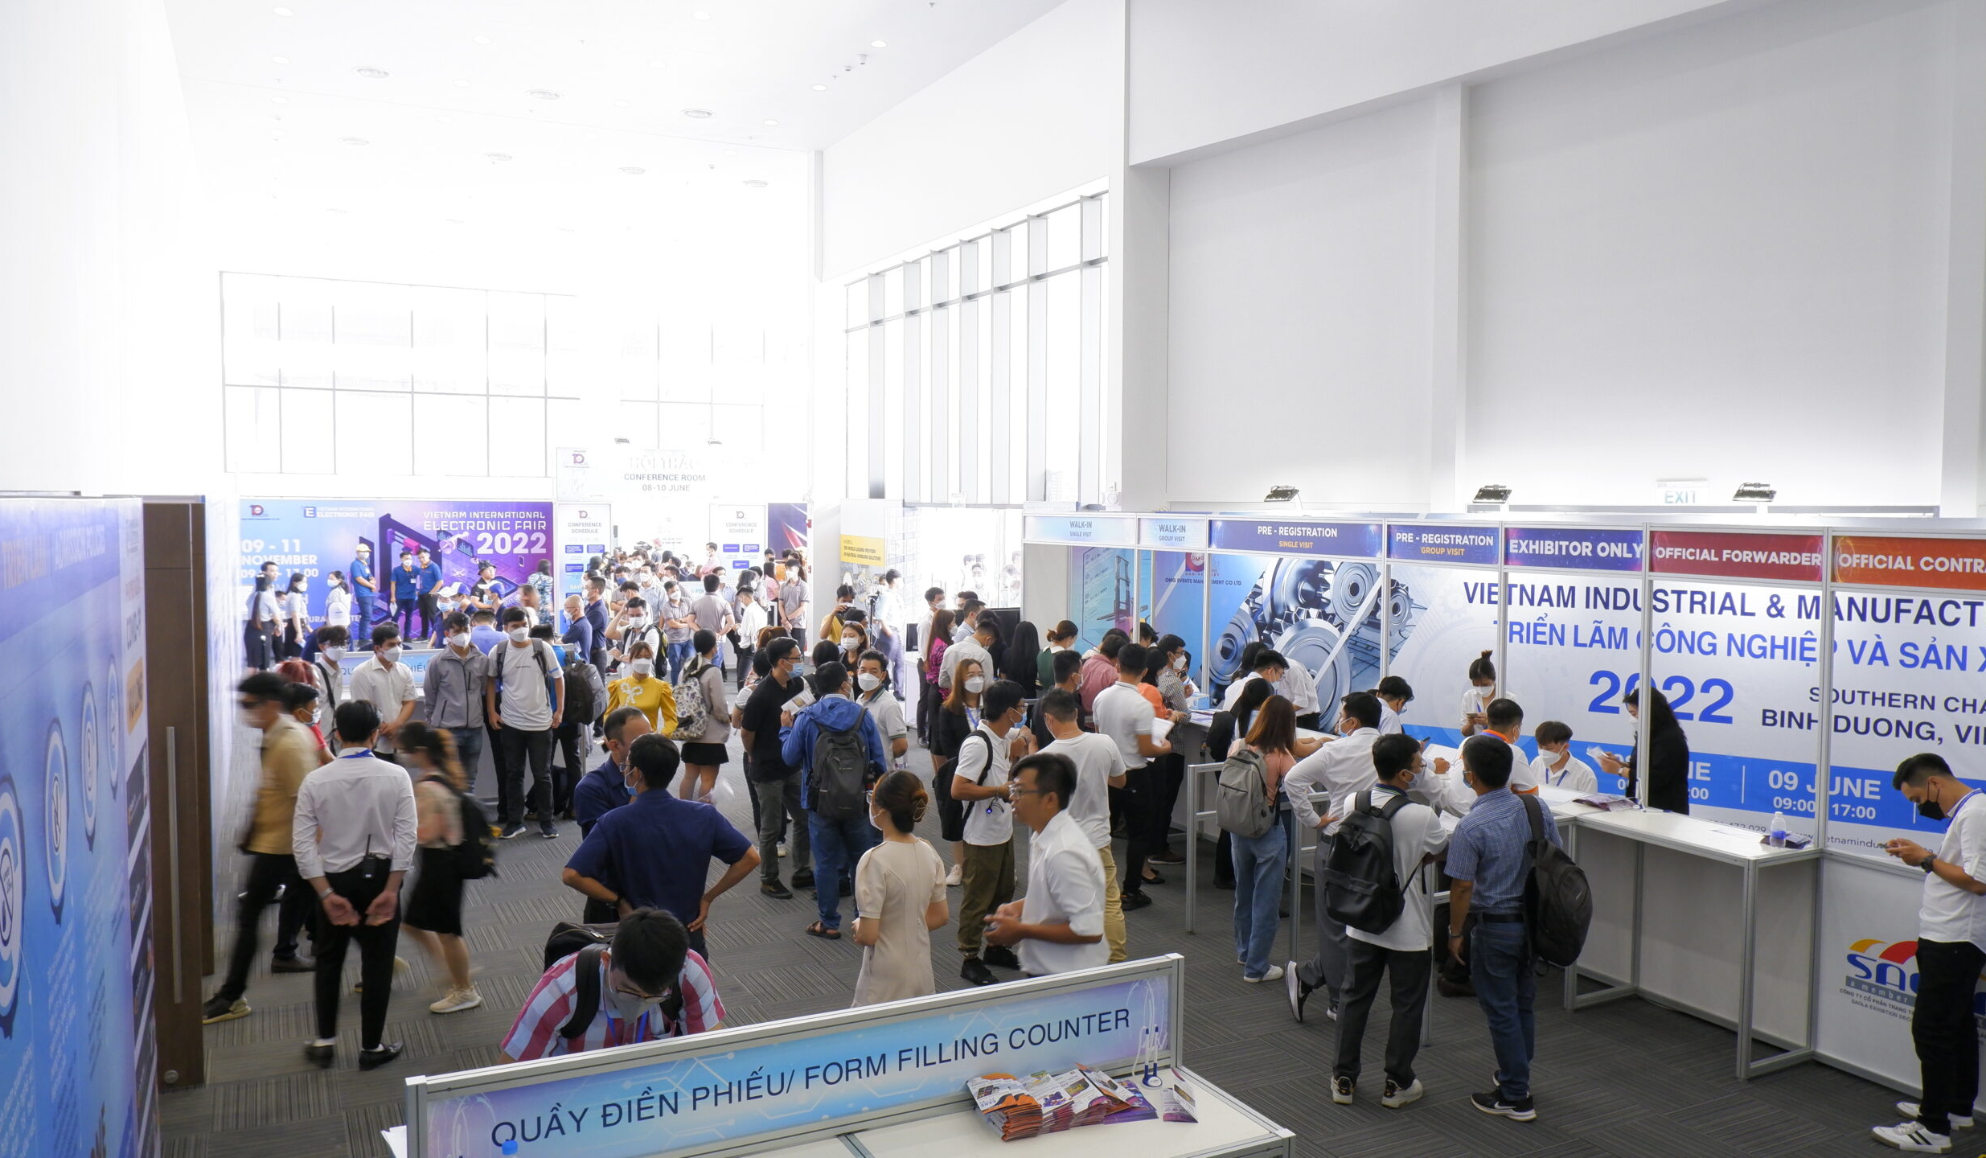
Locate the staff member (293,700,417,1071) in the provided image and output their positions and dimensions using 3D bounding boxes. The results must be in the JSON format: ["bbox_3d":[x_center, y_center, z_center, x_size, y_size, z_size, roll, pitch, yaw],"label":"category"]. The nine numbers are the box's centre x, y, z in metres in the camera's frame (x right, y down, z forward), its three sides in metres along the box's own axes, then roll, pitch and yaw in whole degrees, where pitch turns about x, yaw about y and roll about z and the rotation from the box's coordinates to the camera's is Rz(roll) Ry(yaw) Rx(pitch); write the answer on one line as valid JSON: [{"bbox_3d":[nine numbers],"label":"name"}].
[{"bbox_3d":[-3.001,1.406,6.146,0.570,1.700,0.380,-1,3,-22],"label":"staff member"}]

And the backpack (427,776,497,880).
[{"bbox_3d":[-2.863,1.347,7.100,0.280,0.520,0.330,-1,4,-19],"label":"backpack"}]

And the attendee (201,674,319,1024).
[{"bbox_3d":[-3.759,1.356,6.836,0.750,1.710,0.520,-1,4,-25],"label":"attendee"}]

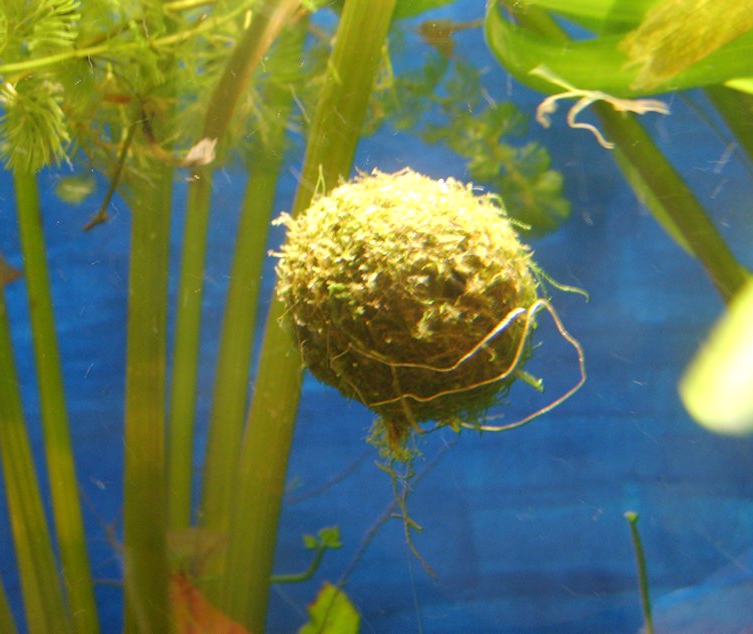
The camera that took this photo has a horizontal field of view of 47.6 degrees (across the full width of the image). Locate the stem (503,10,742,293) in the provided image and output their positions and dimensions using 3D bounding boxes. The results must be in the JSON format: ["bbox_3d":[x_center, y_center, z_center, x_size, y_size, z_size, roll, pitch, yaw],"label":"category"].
[{"bbox_3d":[0.083,-0.056,0.290,0.013,0.123,0.013,-38,0,0],"label":"stem"}]

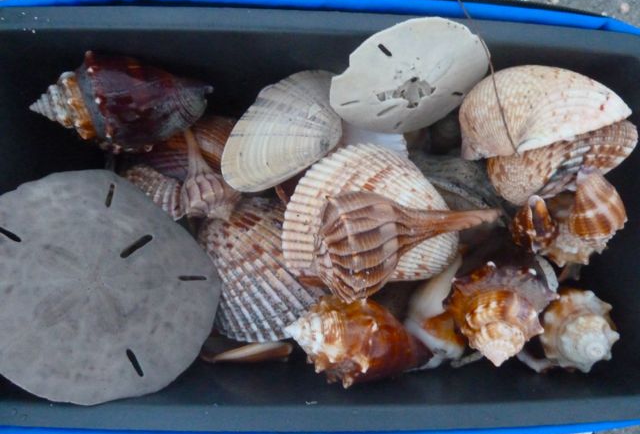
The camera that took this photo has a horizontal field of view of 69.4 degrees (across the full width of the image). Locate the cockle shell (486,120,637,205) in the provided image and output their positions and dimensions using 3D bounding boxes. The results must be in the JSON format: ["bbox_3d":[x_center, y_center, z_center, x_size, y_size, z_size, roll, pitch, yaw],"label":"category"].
[{"bbox_3d":[0.133,-0.035,0.252,0.075,0.036,0.054,-21,93,8],"label":"cockle shell"}]

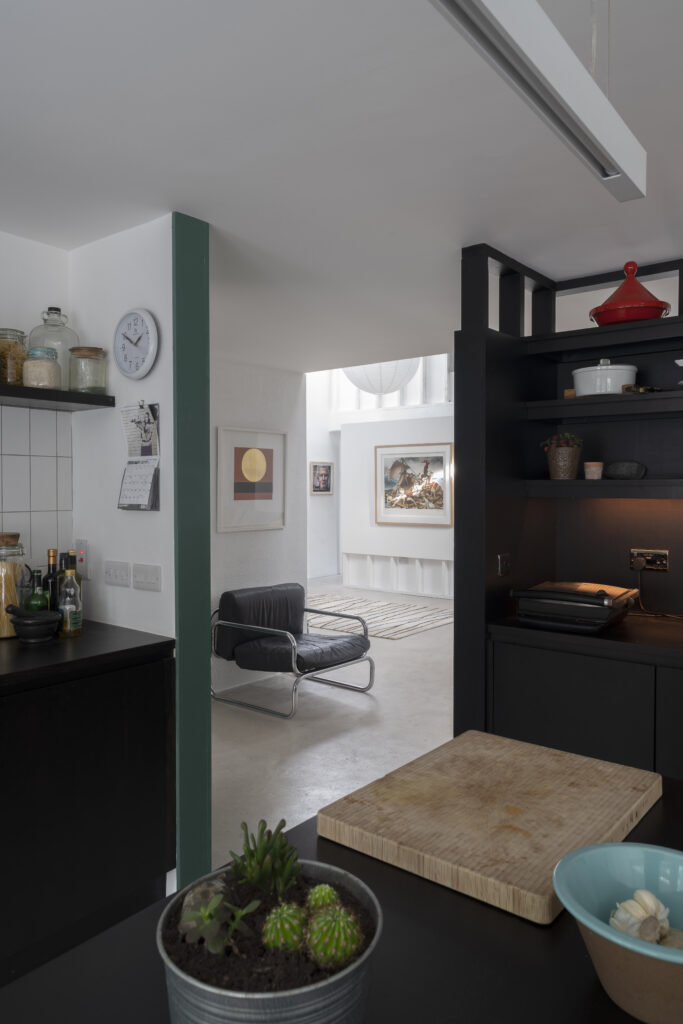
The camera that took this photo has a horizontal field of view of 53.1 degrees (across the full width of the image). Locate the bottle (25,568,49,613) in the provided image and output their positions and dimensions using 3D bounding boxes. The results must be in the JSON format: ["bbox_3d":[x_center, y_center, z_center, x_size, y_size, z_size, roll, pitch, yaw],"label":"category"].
[{"bbox_3d":[-1.054,0.302,2.356,0.085,0.215,0.085,2,2,38],"label":"bottle"}]

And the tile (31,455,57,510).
[{"bbox_3d":[-1.090,-0.101,2.494,0.010,0.200,0.101,2,2,38],"label":"tile"}]

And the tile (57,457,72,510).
[{"bbox_3d":[-1.035,-0.103,2.548,0.009,0.198,0.060,1,2,38],"label":"tile"}]

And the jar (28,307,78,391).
[{"bbox_3d":[-1.014,-0.564,2.411,0.165,0.316,0.165,0,2,0],"label":"jar"}]

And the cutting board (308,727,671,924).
[{"bbox_3d":[0.235,0.429,1.008,0.331,0.032,0.438,1,2,40],"label":"cutting board"}]

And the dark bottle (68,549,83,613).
[{"bbox_3d":[-0.949,0.270,2.407,0.063,0.273,0.063,1,2,38],"label":"dark bottle"}]

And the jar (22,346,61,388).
[{"bbox_3d":[-0.990,-0.470,2.258,0.115,0.138,0.115,0,1,0],"label":"jar"}]

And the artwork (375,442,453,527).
[{"bbox_3d":[0.934,-0.347,8.884,1.180,1.050,0.040,2,2,38],"label":"artwork"}]

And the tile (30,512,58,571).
[{"bbox_3d":[-1.084,0.099,2.489,0.009,0.198,0.099,1,2,38],"label":"tile"}]

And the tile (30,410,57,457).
[{"bbox_3d":[-1.084,-0.292,2.481,0.009,0.180,0.099,1,2,38],"label":"tile"}]

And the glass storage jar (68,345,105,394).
[{"bbox_3d":[-0.885,-0.488,2.388,0.122,0.165,0.122,0,2,0],"label":"glass storage jar"}]

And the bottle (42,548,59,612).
[{"bbox_3d":[-0.990,0.268,2.337,0.061,0.280,0.061,1,2,38],"label":"bottle"}]

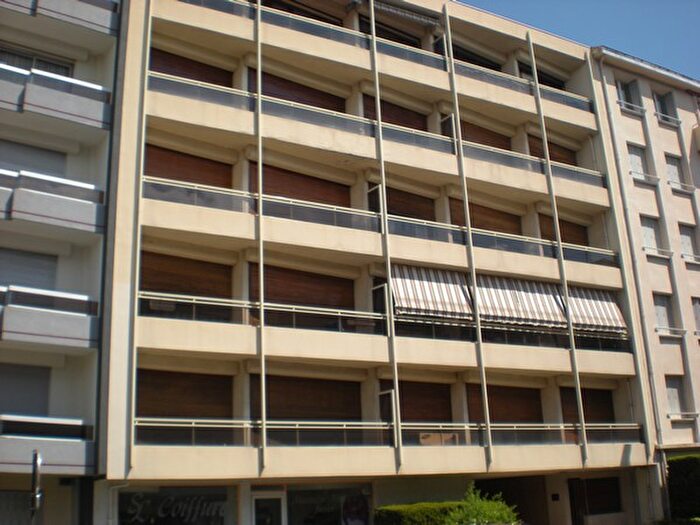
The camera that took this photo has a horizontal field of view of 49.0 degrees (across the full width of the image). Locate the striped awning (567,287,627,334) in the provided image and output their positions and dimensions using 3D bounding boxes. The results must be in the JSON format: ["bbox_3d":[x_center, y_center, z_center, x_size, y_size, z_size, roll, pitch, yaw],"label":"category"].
[{"bbox_3d":[7.538,1.455,23.827,2.310,1.440,0.430,7,-20,-28],"label":"striped awning"}]

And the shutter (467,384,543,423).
[{"bbox_3d":[4.389,4.593,21.842,3.140,2.130,0.090,7,-20,-28],"label":"shutter"}]

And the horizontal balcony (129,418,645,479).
[{"bbox_3d":[2.007,4.803,19.783,15.268,1.216,1.000,7,-20,-28],"label":"horizontal balcony"}]

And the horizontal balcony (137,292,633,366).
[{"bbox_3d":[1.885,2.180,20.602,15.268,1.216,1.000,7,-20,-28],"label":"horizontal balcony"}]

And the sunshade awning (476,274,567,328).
[{"bbox_3d":[4.898,1.140,22.393,3.370,1.460,0.430,7,-20,-28],"label":"sunshade awning"}]

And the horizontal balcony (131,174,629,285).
[{"bbox_3d":[1.764,-0.442,21.420,15.268,1.216,1.000,7,-20,-28],"label":"horizontal balcony"}]

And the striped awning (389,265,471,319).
[{"bbox_3d":[2.136,0.800,20.896,2.590,1.460,0.430,7,-20,-28],"label":"striped awning"}]

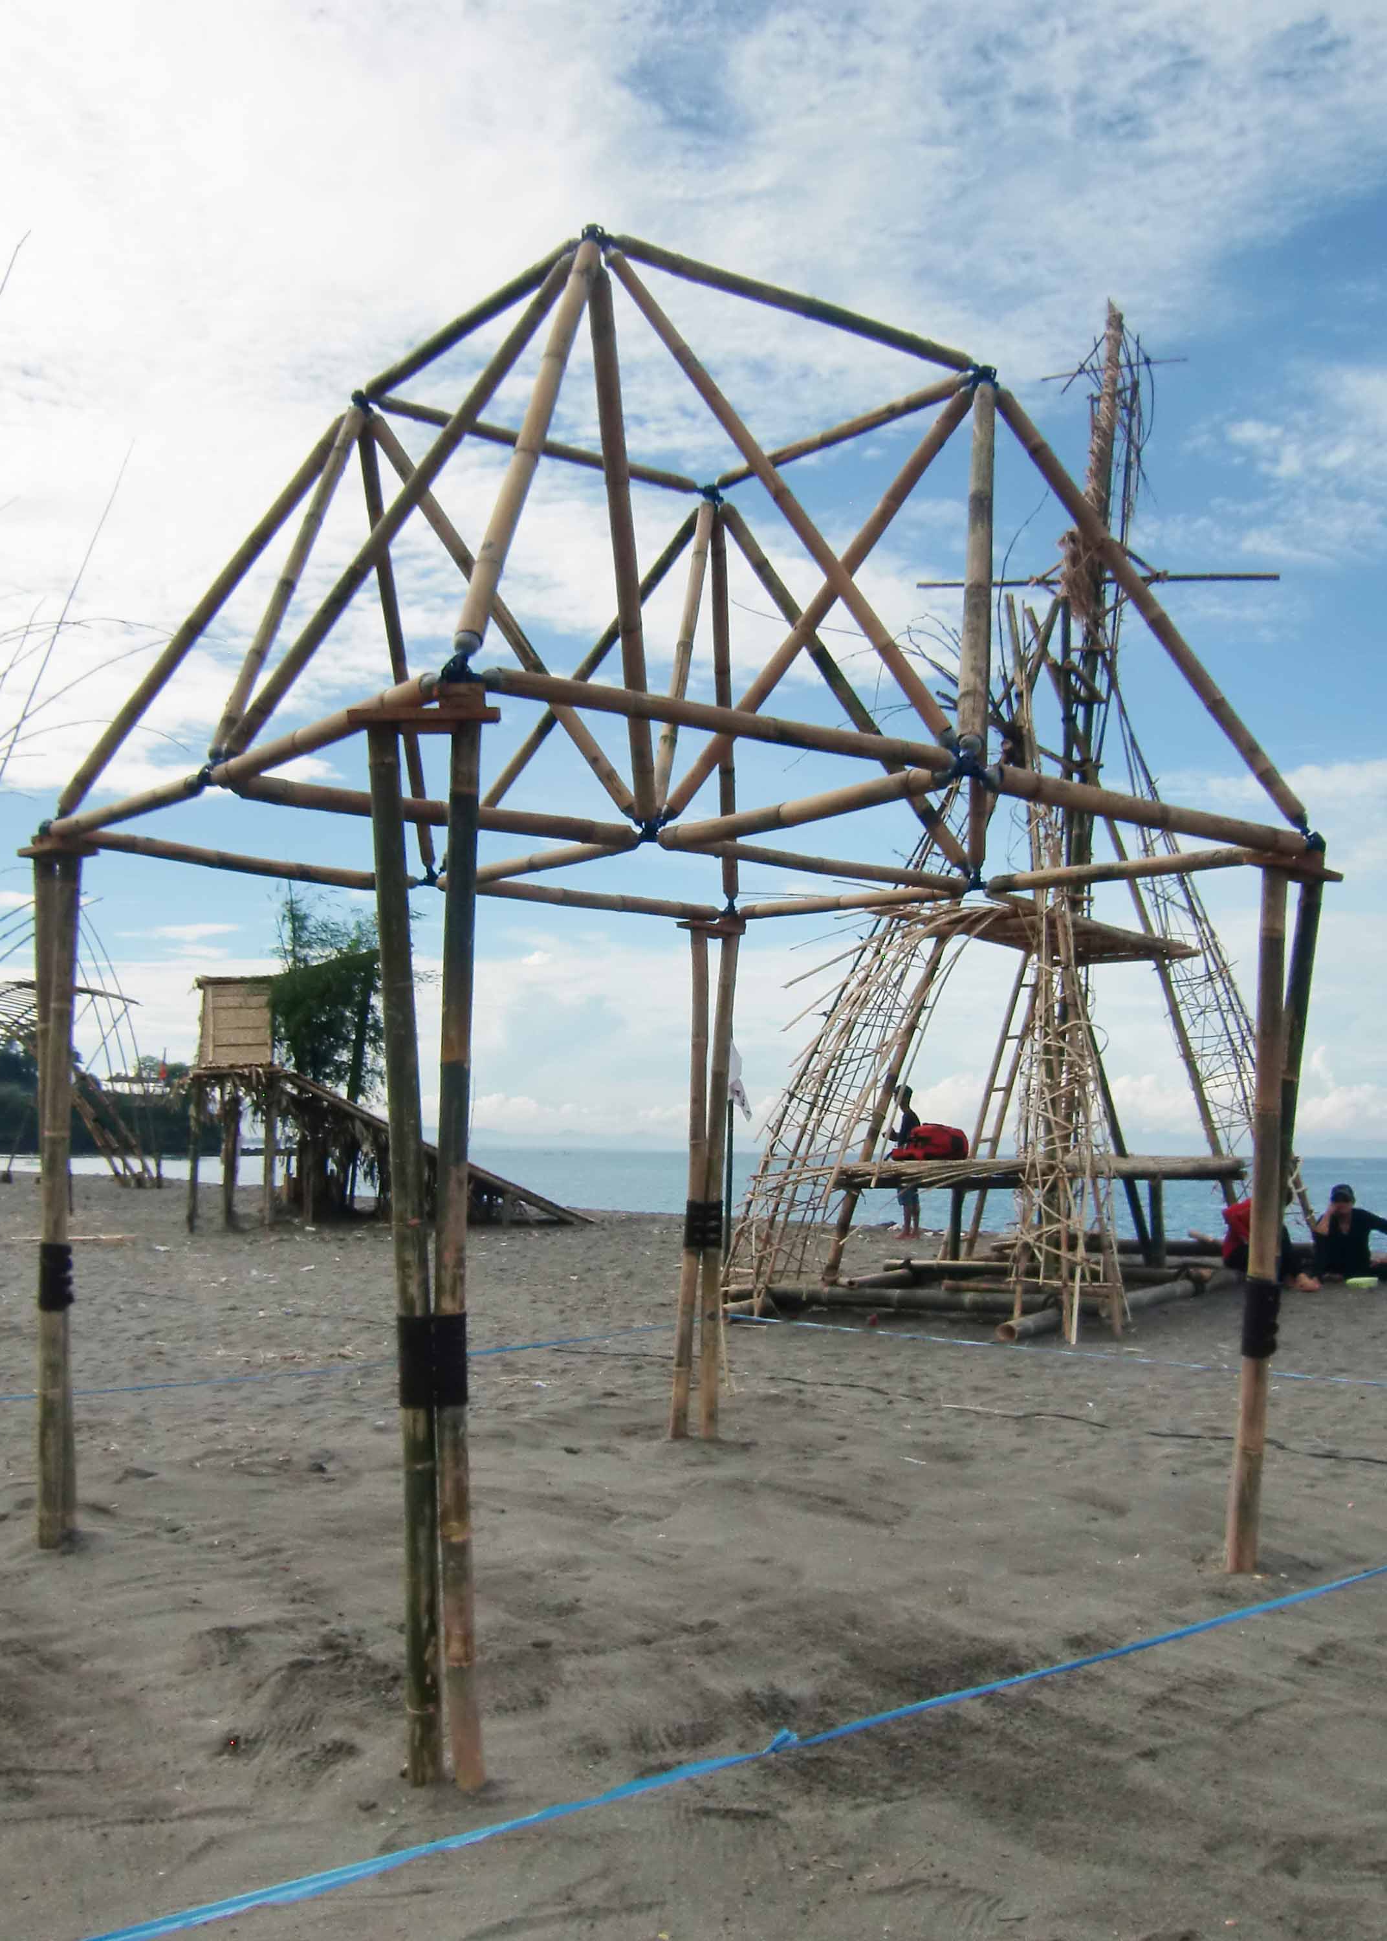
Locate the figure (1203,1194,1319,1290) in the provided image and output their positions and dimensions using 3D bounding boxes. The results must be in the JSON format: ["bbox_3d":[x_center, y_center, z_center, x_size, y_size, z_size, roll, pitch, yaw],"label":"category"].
[{"bbox_3d":[4.715,2.232,14.839,0.850,0.775,0.600,-3,-7,33],"label":"figure"}]

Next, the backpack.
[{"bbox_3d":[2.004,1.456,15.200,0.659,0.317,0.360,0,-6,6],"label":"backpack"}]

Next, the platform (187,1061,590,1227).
[{"bbox_3d":[-3.371,1.942,20.190,4.440,1.829,1.600,2,-6,-16],"label":"platform"}]

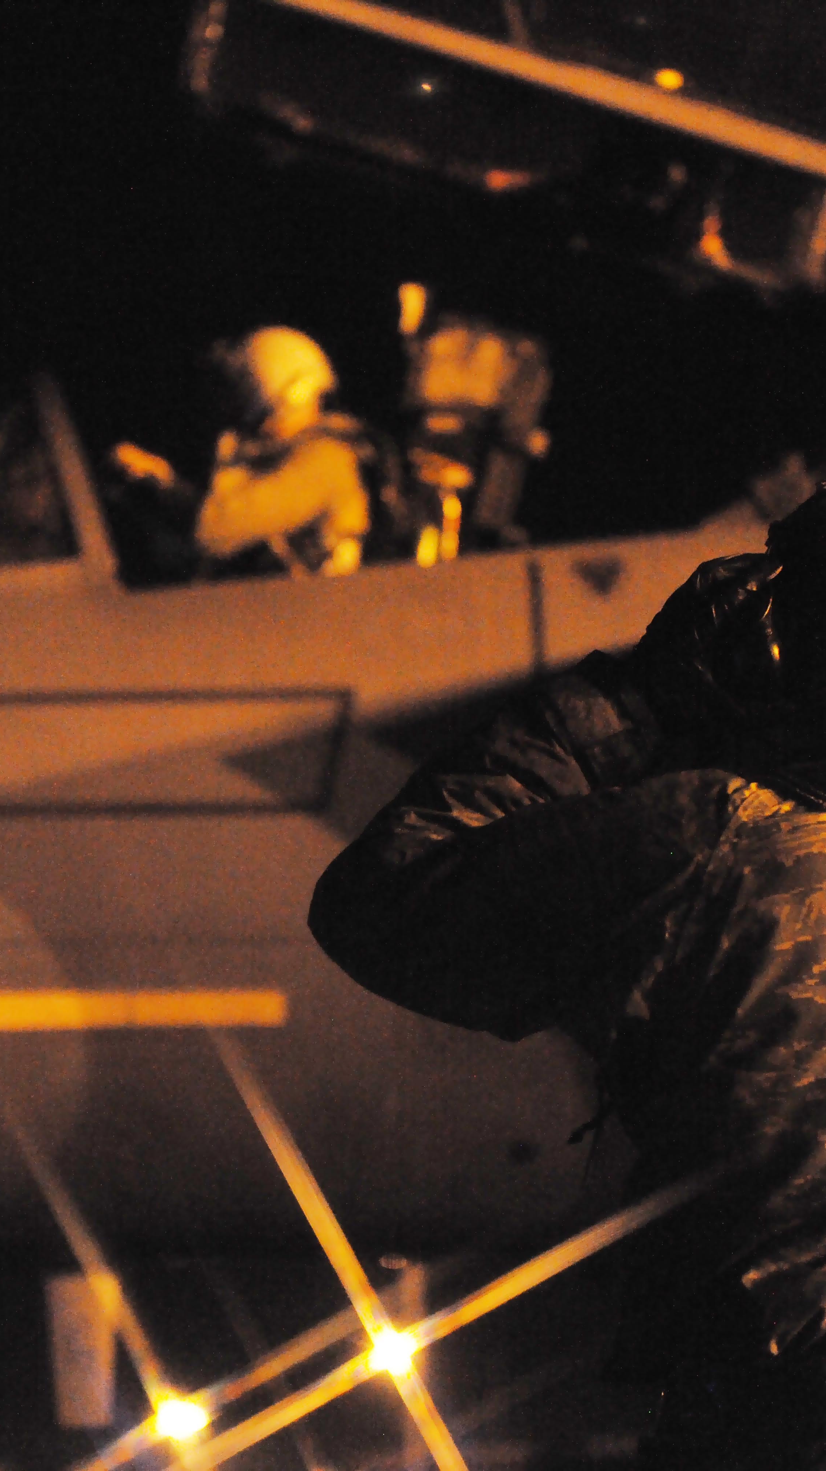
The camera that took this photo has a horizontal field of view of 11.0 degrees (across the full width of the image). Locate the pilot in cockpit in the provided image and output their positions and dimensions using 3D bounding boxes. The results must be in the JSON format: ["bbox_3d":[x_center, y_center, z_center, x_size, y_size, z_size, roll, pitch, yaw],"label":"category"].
[{"bbox_3d":[-0.570,-0.540,10.850,1.050,1.050,0.580,1,-10,-4],"label":"pilot in cockpit"}]

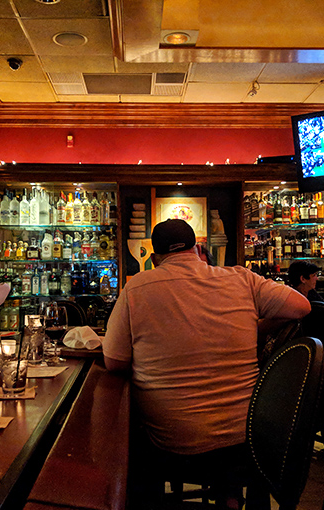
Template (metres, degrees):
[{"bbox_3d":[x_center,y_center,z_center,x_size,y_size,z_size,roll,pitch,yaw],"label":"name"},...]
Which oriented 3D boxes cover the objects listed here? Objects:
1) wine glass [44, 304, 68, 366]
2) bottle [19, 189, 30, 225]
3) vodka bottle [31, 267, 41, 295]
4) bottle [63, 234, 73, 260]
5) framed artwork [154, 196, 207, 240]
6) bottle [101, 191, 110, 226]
[{"bbox_3d":[-0.434,0.325,2.190,0.094,0.226,0.094,0,-2,-2],"label":"wine glass"},{"bbox_3d":[-1.303,-0.460,5.055,0.090,0.348,0.090,0,-2,-2],"label":"bottle"},{"bbox_3d":[-1.213,0.259,5.120,0.085,0.275,0.078,-1,-2,-2],"label":"vodka bottle"},{"bbox_3d":[-0.928,-0.073,5.200,0.085,0.255,0.080,0,-2,-3],"label":"bottle"},{"bbox_3d":[0.191,-0.356,5.320,0.510,0.440,0.035,0,-2,-3],"label":"framed artwork"},{"bbox_3d":[-0.543,-0.444,5.093,0.084,0.313,0.084,0,-2,-2],"label":"bottle"}]

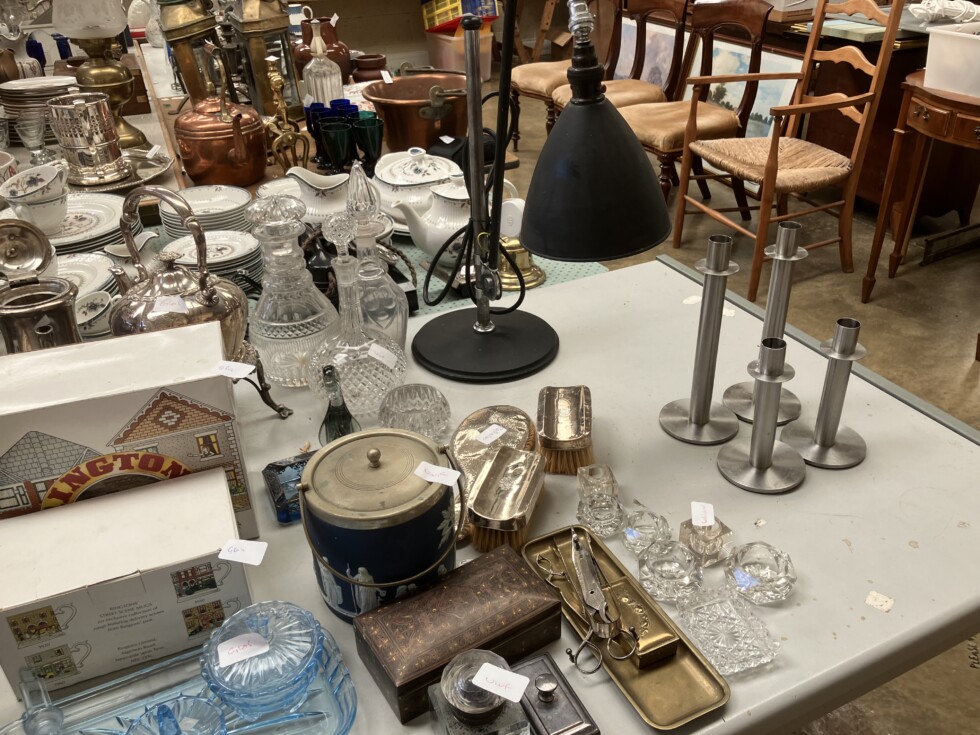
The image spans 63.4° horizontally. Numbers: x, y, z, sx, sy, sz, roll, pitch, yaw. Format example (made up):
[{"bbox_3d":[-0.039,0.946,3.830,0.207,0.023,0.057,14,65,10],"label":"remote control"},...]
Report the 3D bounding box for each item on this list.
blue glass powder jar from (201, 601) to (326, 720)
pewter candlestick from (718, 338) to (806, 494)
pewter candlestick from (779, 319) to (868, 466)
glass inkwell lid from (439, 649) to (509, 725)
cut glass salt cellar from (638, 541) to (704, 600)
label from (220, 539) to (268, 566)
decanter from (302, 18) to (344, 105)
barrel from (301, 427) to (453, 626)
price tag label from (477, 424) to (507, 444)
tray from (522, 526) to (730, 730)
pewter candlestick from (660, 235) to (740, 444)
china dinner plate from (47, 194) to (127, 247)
[{"bbox_3d":[-0.178,0.225,0.628,0.094,0.077,0.094,-1,31,1],"label":"blue glass powder jar"},{"bbox_3d":[0.302,0.042,0.848,0.093,0.155,0.093,-1,31,1],"label":"pewter candlestick"},{"bbox_3d":[0.378,0.019,0.867,0.092,0.155,0.092,-2,31,0],"label":"pewter candlestick"},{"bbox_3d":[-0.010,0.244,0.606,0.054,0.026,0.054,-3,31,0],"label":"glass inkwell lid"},{"bbox_3d":[0.174,0.198,0.767,0.059,0.026,0.059,-3,31,0],"label":"cut glass salt cellar"},{"bbox_3d":[-0.211,0.159,0.683,0.039,0.002,0.025,6,37,6],"label":"label"},{"bbox_3d":[-0.419,-0.721,1.980,0.099,0.270,0.099,-2,31,0],"label":"decanter"},{"bbox_3d":[-0.095,0.137,0.712,0.138,0.156,0.134,-1,31,1],"label":"barrel"},{"bbox_3d":[0.002,0.075,0.890,0.018,0.001,0.033,24,39,36],"label":"price tag label"},{"bbox_3d":[0.116,0.230,0.729,0.081,0.018,0.239,-16,34,-21],"label":"tray"},{"bbox_3d":[0.258,-0.036,0.933,0.097,0.244,0.097,-3,31,0],"label":"pewter candlestick"},{"bbox_3d":[-0.815,-0.269,1.496,0.272,0.025,0.272,-2,31,1],"label":"china dinner plate"}]

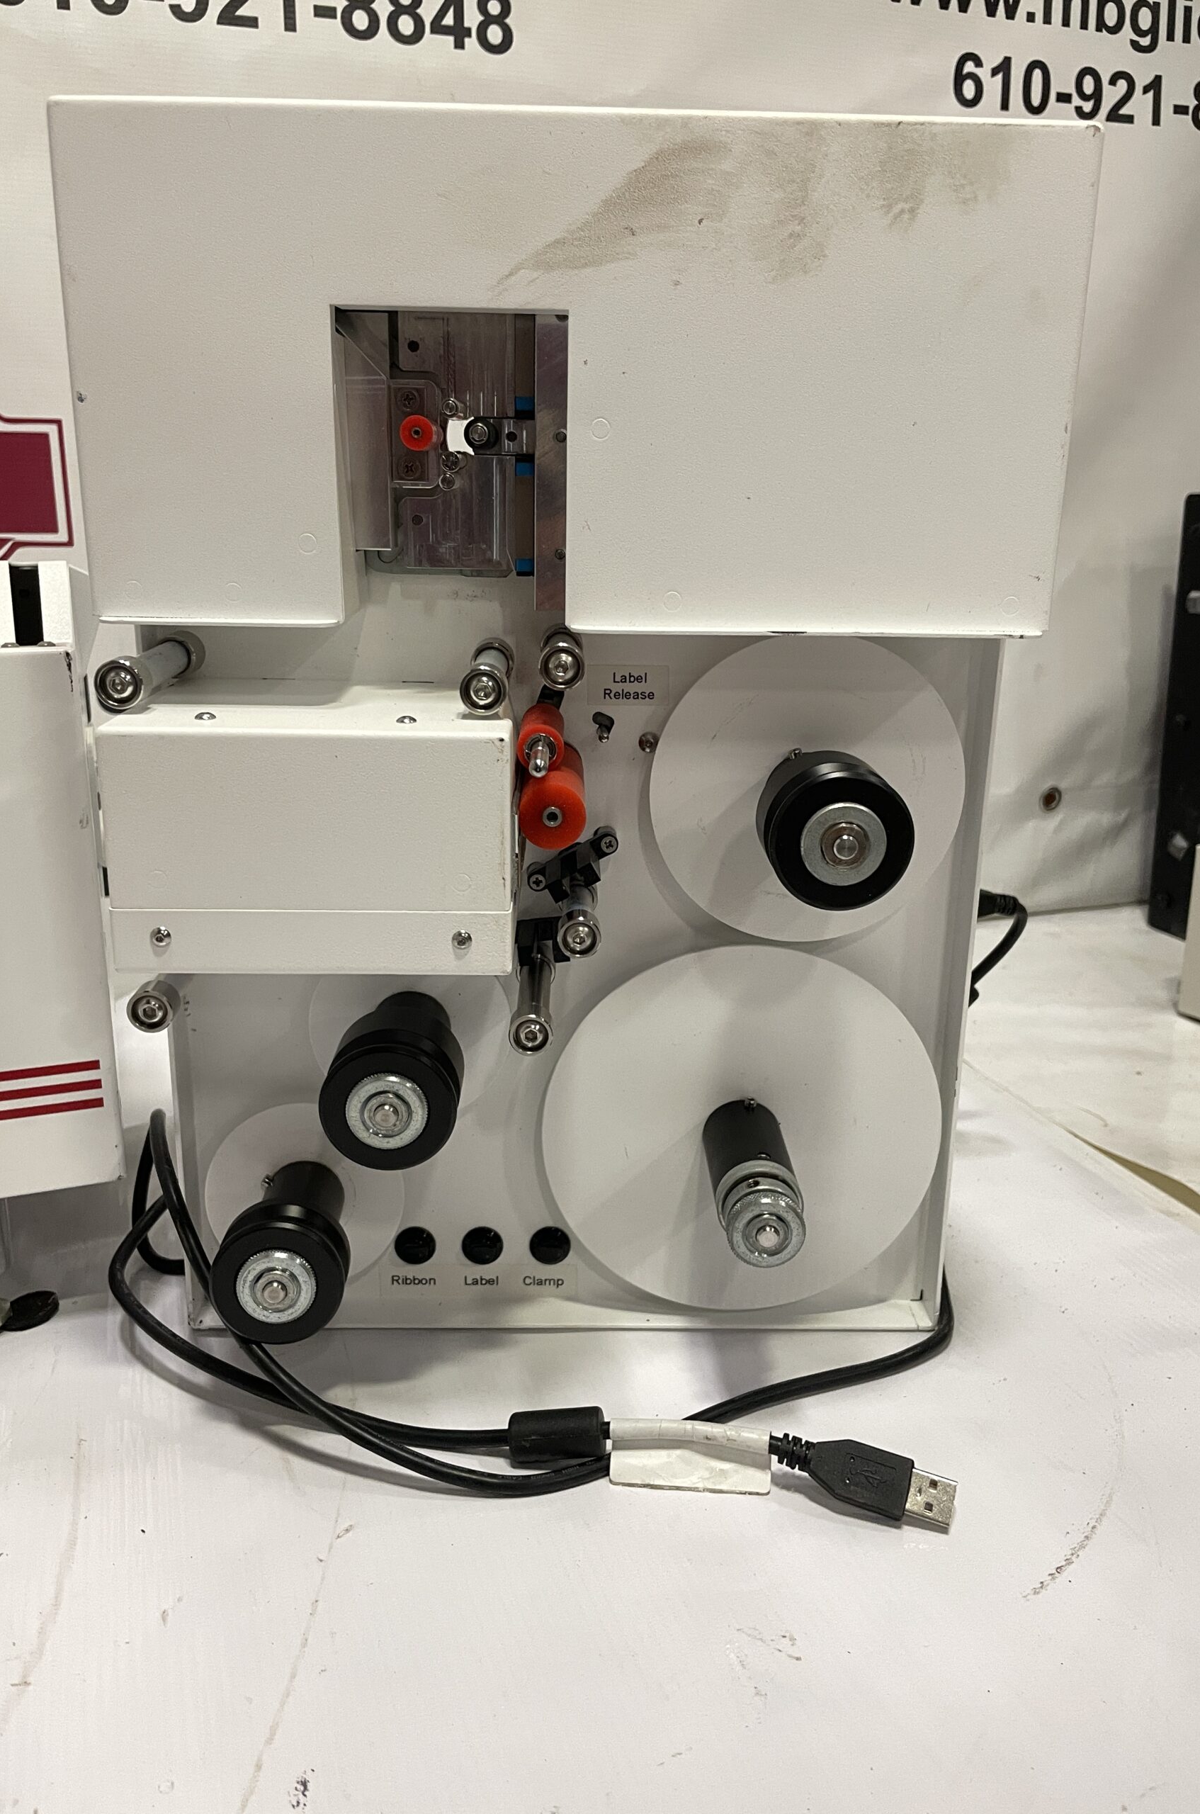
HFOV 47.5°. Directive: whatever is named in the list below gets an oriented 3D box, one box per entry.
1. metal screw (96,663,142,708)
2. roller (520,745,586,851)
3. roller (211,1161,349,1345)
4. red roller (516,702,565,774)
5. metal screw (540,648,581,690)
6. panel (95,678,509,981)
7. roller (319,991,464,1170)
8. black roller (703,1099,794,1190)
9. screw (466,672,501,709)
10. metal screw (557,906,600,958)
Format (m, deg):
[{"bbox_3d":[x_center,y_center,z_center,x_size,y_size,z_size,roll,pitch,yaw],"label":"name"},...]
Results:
[{"bbox_3d":[-0.122,-0.058,0.350,0.012,0.012,0.008,1,17,-2],"label":"metal screw"},{"bbox_3d":[-0.013,-0.032,0.386,0.018,0.018,0.055,1,17,-2],"label":"roller"},{"bbox_3d":[-0.095,0.103,0.423,0.040,0.040,0.062,1,17,-2],"label":"roller"},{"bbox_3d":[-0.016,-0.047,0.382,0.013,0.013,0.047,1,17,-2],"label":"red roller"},{"bbox_3d":[-0.010,-0.064,0.366,0.011,0.011,0.008,1,17,-2],"label":"metal screw"},{"bbox_3d":[-0.071,-0.026,0.375,0.098,0.061,0.093,1,17,-2],"label":"panel"},{"bbox_3d":[-0.060,0.049,0.408,0.040,0.040,0.062,1,17,-2],"label":"roller"},{"bbox_3d":[0.047,0.083,0.430,0.026,0.026,0.044,1,17,-2],"label":"black roller"},{"bbox_3d":[-0.030,-0.056,0.353,0.011,0.011,0.008,1,17,-2],"label":"screw"},{"bbox_3d":[-0.006,0.008,0.391,0.012,0.012,0.010,1,17,-2],"label":"metal screw"}]

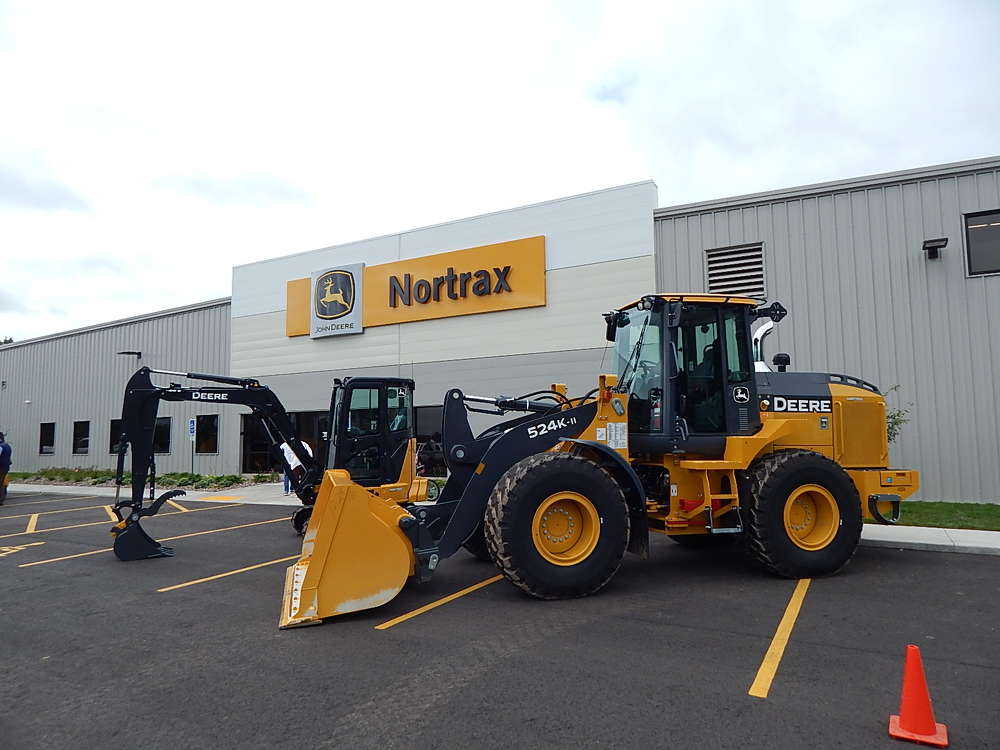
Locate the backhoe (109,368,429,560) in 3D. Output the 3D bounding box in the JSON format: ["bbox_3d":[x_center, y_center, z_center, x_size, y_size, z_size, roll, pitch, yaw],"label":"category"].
[{"bbox_3d":[-3.682,1.316,10.579,4.786,2.580,1.944,2,-5,-33],"label":"backhoe"}]

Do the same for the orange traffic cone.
[{"bbox_3d":[2.275,1.728,3.478,0.270,0.470,0.270,-4,-5,30],"label":"orange traffic cone"}]

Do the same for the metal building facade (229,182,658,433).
[{"bbox_3d":[-2.822,-0.691,19.202,15.773,7.287,0.600,-4,-5,31],"label":"metal building facade"}]

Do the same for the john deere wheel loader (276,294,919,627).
[{"bbox_3d":[1.256,0.707,7.747,7.300,3.200,2.560,0,-5,-15],"label":"john deere wheel loader"}]

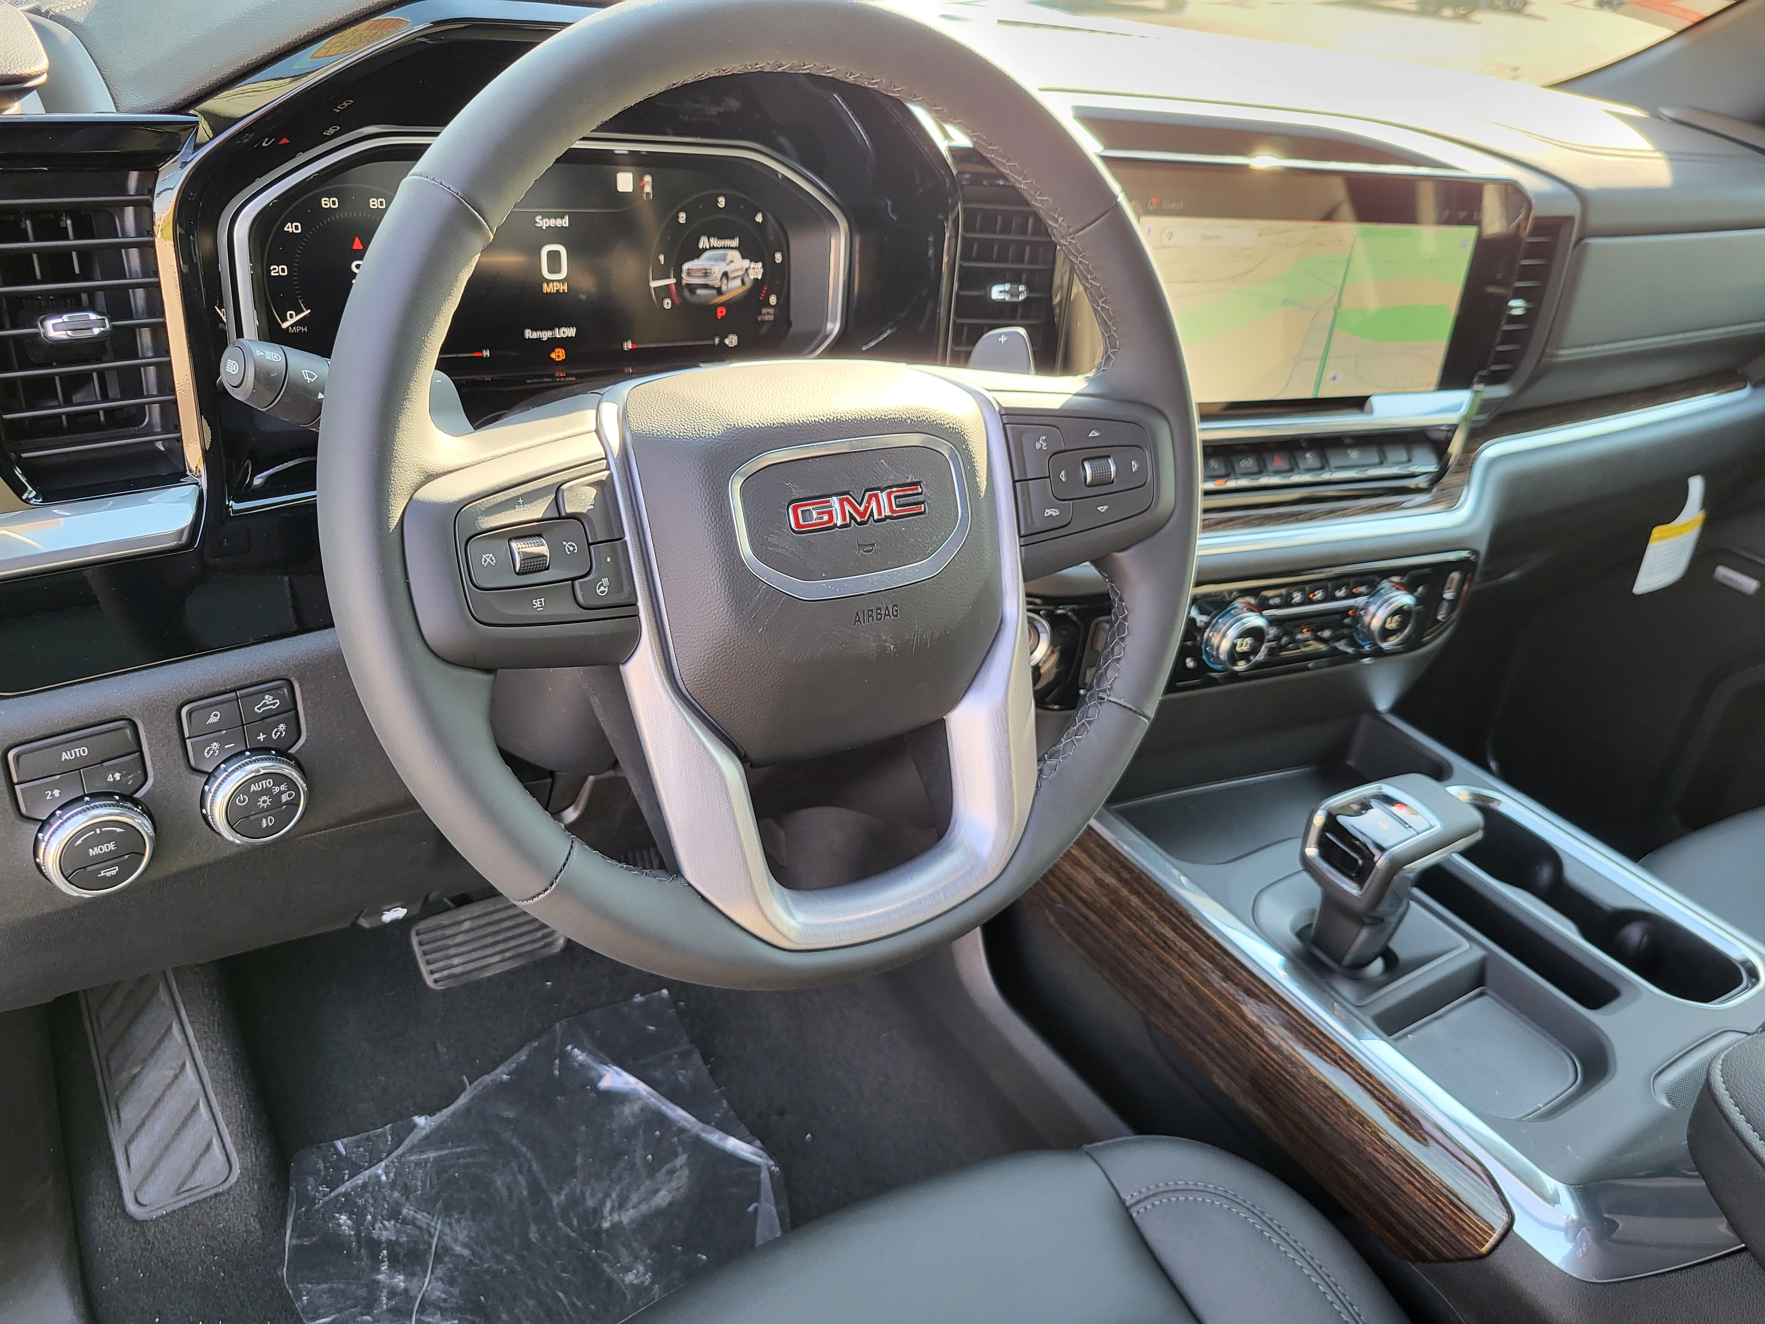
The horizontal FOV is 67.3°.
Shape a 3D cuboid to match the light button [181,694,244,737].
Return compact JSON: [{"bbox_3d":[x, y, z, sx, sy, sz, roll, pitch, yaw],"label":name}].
[{"bbox_3d":[-0.298,0.023,0.588,0.025,0.016,0.008,-18,28,-40],"label":"light button"}]

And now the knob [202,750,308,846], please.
[{"bbox_3d":[-0.283,0.063,0.603,0.046,0.046,0.018,-18,28,-40],"label":"knob"}]

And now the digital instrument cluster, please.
[{"bbox_3d":[-0.168,-0.208,0.692,0.318,0.120,0.040,-11,25,-30],"label":"digital instrument cluster"}]

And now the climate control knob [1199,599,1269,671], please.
[{"bbox_3d":[0.218,-0.013,0.815,0.044,0.044,0.021,-9,31,-28],"label":"climate control knob"}]

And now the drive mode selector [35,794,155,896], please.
[{"bbox_3d":[-0.348,0.084,0.591,0.049,0.049,0.017,-17,22,-37],"label":"drive mode selector"}]

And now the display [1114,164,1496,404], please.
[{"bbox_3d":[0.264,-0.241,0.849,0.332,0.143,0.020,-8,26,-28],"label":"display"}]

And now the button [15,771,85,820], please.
[{"bbox_3d":[-0.366,0.059,0.584,0.025,0.019,0.008,-17,22,-37],"label":"button"}]

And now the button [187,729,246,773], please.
[{"bbox_3d":[-0.313,0.041,0.626,0.025,0.019,0.008,-17,22,-37],"label":"button"}]

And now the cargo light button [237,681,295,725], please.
[{"bbox_3d":[-0.296,0.018,0.635,0.025,0.017,0.008,-17,22,-37],"label":"cargo light button"}]

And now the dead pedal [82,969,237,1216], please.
[{"bbox_3d":[-0.539,0.294,0.979,0.072,0.018,0.200,-12,75,-32],"label":"dead pedal"}]

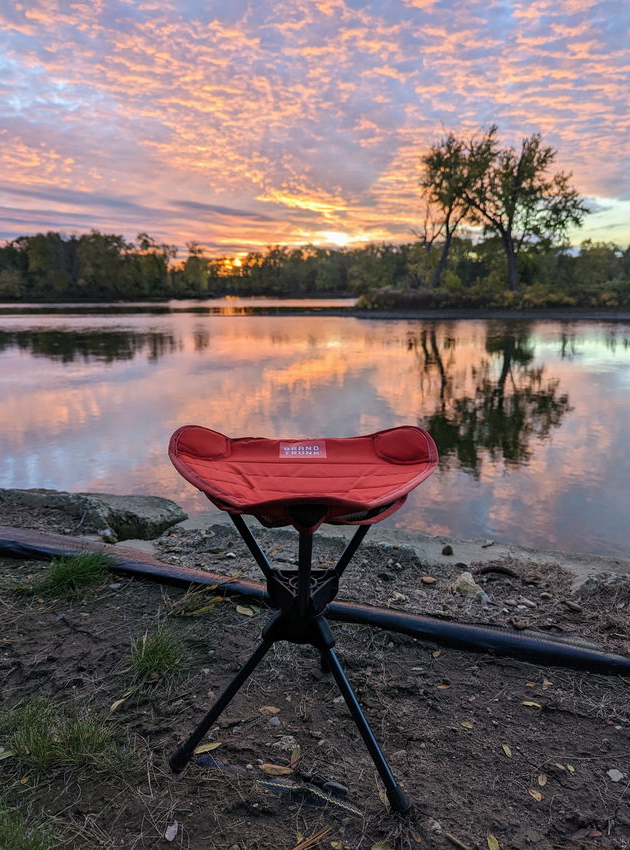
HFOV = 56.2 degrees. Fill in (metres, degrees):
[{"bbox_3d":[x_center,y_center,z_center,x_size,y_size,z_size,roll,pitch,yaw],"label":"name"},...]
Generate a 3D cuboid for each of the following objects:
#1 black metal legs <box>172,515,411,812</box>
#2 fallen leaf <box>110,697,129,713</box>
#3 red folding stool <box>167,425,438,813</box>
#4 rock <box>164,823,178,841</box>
[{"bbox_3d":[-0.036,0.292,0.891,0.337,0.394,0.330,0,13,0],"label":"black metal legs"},{"bbox_3d":[-0.327,0.468,0.988,0.013,0.008,0.036,7,15,29],"label":"fallen leaf"},{"bbox_3d":[-0.014,0.257,0.845,0.415,0.483,0.398,0,13,0],"label":"red folding stool"},{"bbox_3d":[-0.185,0.523,0.760,0.013,0.009,0.022,4,13,17],"label":"rock"}]

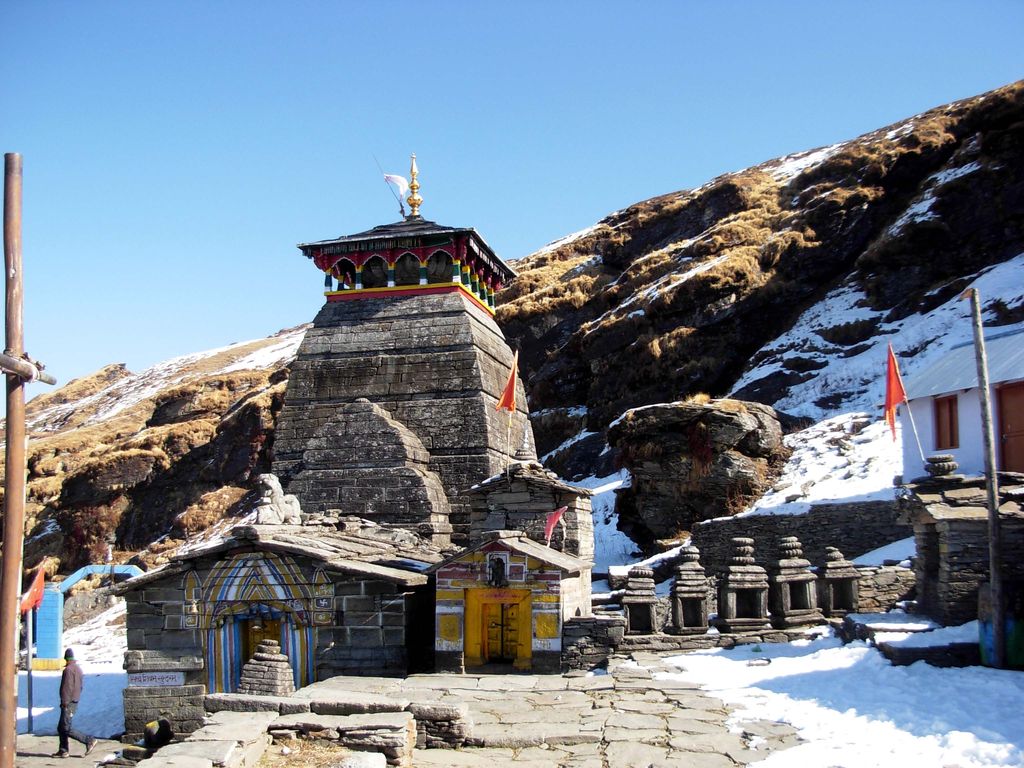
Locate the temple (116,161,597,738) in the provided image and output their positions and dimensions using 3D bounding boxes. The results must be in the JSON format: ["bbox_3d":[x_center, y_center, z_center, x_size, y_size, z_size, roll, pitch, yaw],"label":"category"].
[{"bbox_3d":[-1.903,0.370,22.733,7.350,11.674,9.950,-2,-6,14],"label":"temple"}]

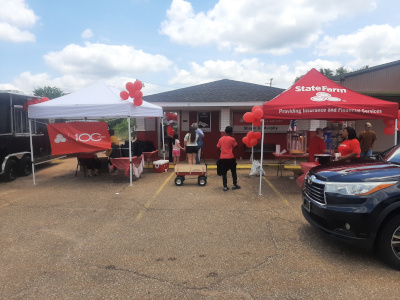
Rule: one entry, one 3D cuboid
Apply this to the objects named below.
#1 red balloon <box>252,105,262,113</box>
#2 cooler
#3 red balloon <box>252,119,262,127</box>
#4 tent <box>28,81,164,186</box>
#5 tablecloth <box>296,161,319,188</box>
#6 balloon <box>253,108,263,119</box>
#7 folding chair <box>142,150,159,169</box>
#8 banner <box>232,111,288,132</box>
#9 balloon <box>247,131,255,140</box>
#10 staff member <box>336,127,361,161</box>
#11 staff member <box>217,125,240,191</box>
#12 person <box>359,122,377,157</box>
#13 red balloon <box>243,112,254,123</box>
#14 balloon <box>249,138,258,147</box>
[{"bbox_3d":[1.421,-0.959,7.421,0.240,0.260,0.240,0,6,0],"label":"red balloon"},{"bbox_3d":[-1.381,0.588,10.864,0.350,0.370,0.630,3,7,23],"label":"cooler"},{"bbox_3d":[1.371,-0.659,7.150,0.240,0.250,0.240,0,6,6],"label":"red balloon"},{"bbox_3d":[-3.101,-0.683,9.831,3.060,3.100,3.060,0,6,10],"label":"tent"},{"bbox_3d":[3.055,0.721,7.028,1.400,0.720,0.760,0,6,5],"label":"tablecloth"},{"bbox_3d":[1.404,-0.869,7.210,0.240,0.260,0.240,0,6,0],"label":"balloon"},{"bbox_3d":[-1.893,0.349,11.448,0.520,0.720,0.540,-5,8,-37],"label":"folding chair"},{"bbox_3d":[2.580,-1.160,12.400,2.420,0.900,0.060,0,6,3],"label":"banner"},{"bbox_3d":[1.720,-0.497,10.015,0.240,0.260,0.240,0,6,0],"label":"balloon"},{"bbox_3d":[3.685,0.231,7.460,0.460,1.600,0.520,-3,6,-26],"label":"staff member"},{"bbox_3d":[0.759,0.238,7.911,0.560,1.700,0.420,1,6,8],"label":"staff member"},{"bbox_3d":[5.152,-0.005,9.247,0.550,1.700,0.330,-1,6,-7],"label":"person"},{"bbox_3d":[1.150,-0.766,7.080,0.250,0.260,0.250,0,6,6],"label":"red balloon"},{"bbox_3d":[1.778,-0.240,9.891,0.235,0.250,0.235,0,6,0],"label":"balloon"}]

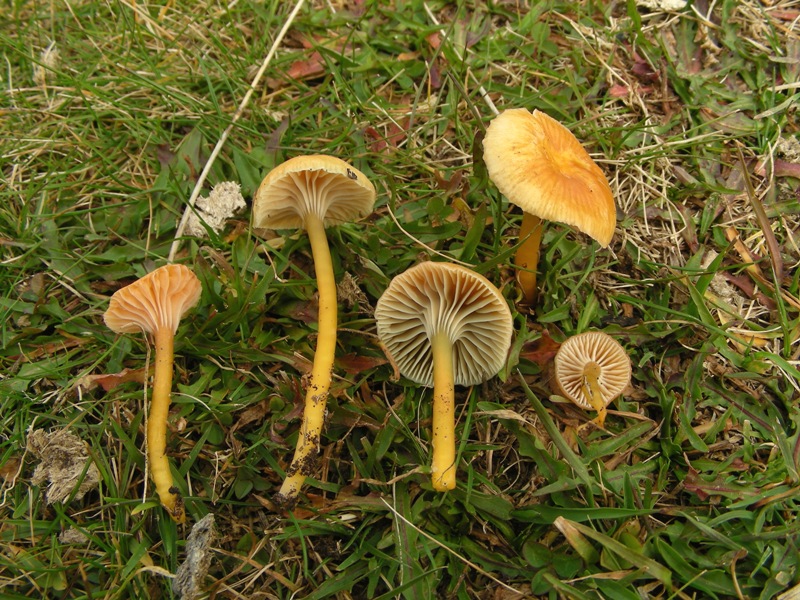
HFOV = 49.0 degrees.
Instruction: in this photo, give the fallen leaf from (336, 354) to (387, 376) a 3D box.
[{"bbox_3d":[-0.012,0.020,0.266,0.017,0.005,0.009,-4,54,-3],"label":"fallen leaf"}]

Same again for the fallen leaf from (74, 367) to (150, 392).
[{"bbox_3d":[-0.086,0.024,0.264,0.022,0.006,0.010,-4,54,-3],"label":"fallen leaf"}]

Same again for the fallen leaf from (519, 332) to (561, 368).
[{"bbox_3d":[0.043,0.015,0.270,0.015,0.006,0.014,4,54,3],"label":"fallen leaf"}]

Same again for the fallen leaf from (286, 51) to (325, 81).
[{"bbox_3d":[-0.038,-0.093,0.349,0.018,0.006,0.014,-11,55,-8],"label":"fallen leaf"}]

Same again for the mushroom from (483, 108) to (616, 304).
[{"bbox_3d":[0.046,-0.028,0.270,0.041,0.061,0.041,0,54,0],"label":"mushroom"}]

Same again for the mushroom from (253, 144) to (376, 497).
[{"bbox_3d":[-0.027,0.005,0.262,0.040,0.038,0.109,2,67,0],"label":"mushroom"}]

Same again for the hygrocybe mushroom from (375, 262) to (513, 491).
[{"bbox_3d":[0.011,0.022,0.253,0.042,0.042,0.071,-1,52,0],"label":"hygrocybe mushroom"}]

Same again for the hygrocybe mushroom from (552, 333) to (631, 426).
[{"bbox_3d":[0.056,0.023,0.251,0.023,0.023,0.030,-7,39,-3],"label":"hygrocybe mushroom"}]

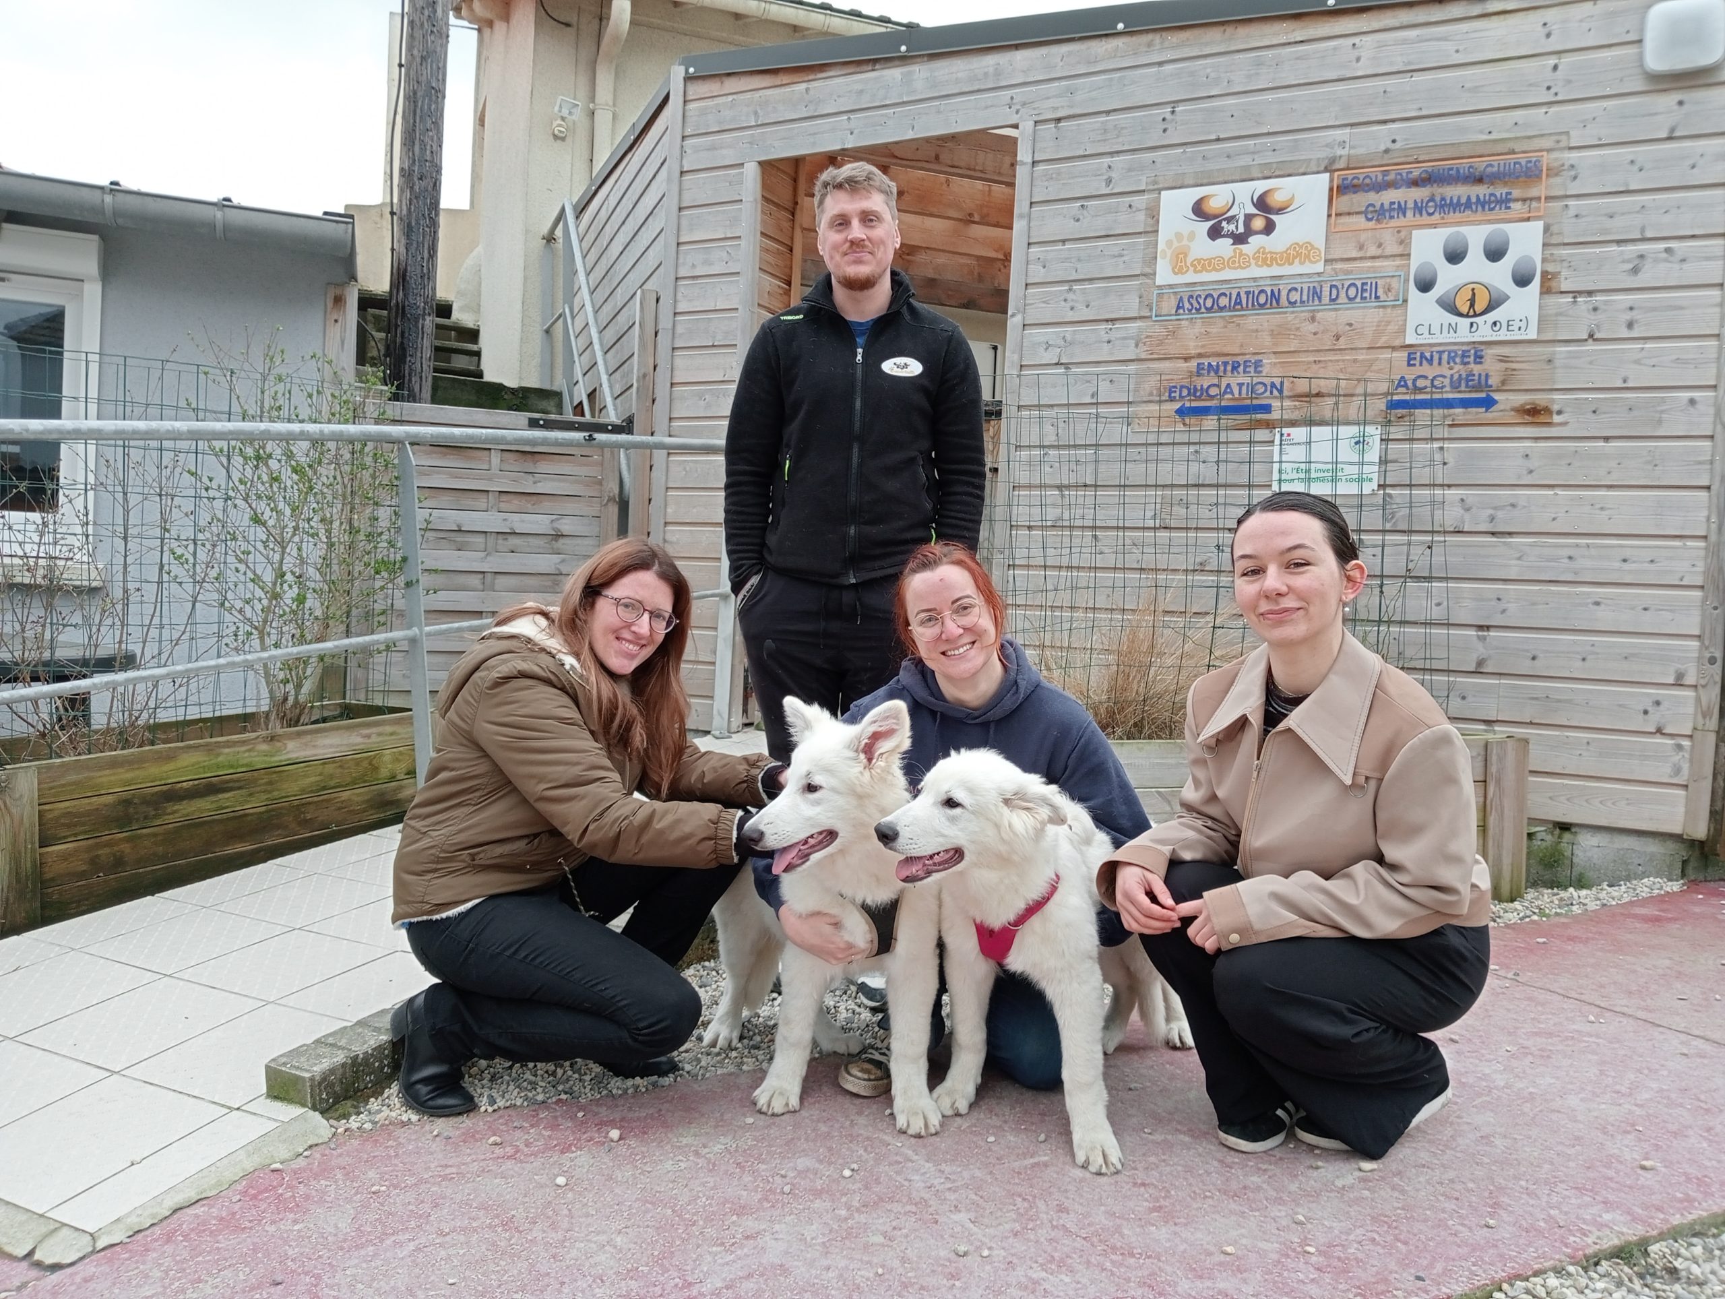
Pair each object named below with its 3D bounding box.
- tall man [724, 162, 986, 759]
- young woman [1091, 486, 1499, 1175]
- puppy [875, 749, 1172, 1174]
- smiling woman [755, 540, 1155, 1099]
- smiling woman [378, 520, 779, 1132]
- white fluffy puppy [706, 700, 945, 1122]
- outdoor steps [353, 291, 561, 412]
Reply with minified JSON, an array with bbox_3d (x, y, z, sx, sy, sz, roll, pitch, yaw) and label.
[{"bbox_3d":[-0.030,-0.156,3.000,0.560,1.780,0.340,3,2,-1],"label":"tall man"},{"bbox_3d":[0.670,0.264,2.130,0.490,0.985,0.640,5,2,43],"label":"young woman"},{"bbox_3d":[0.300,0.446,2.250,0.360,0.595,0.760,4,2,27],"label":"puppy"},{"bbox_3d":[0.155,0.280,2.450,0.620,0.920,0.660,3,2,3],"label":"smiling woman"},{"bbox_3d":[-0.450,0.285,2.290,0.670,0.935,0.490,4,2,18],"label":"smiling woman"},{"bbox_3d":[-0.060,0.410,2.410,0.380,0.670,0.660,3,2,-6],"label":"white fluffy puppy"},{"bbox_3d":[-2.450,-1.803,8.400,1.100,0.930,1.200,2,2,-19],"label":"outdoor steps"}]

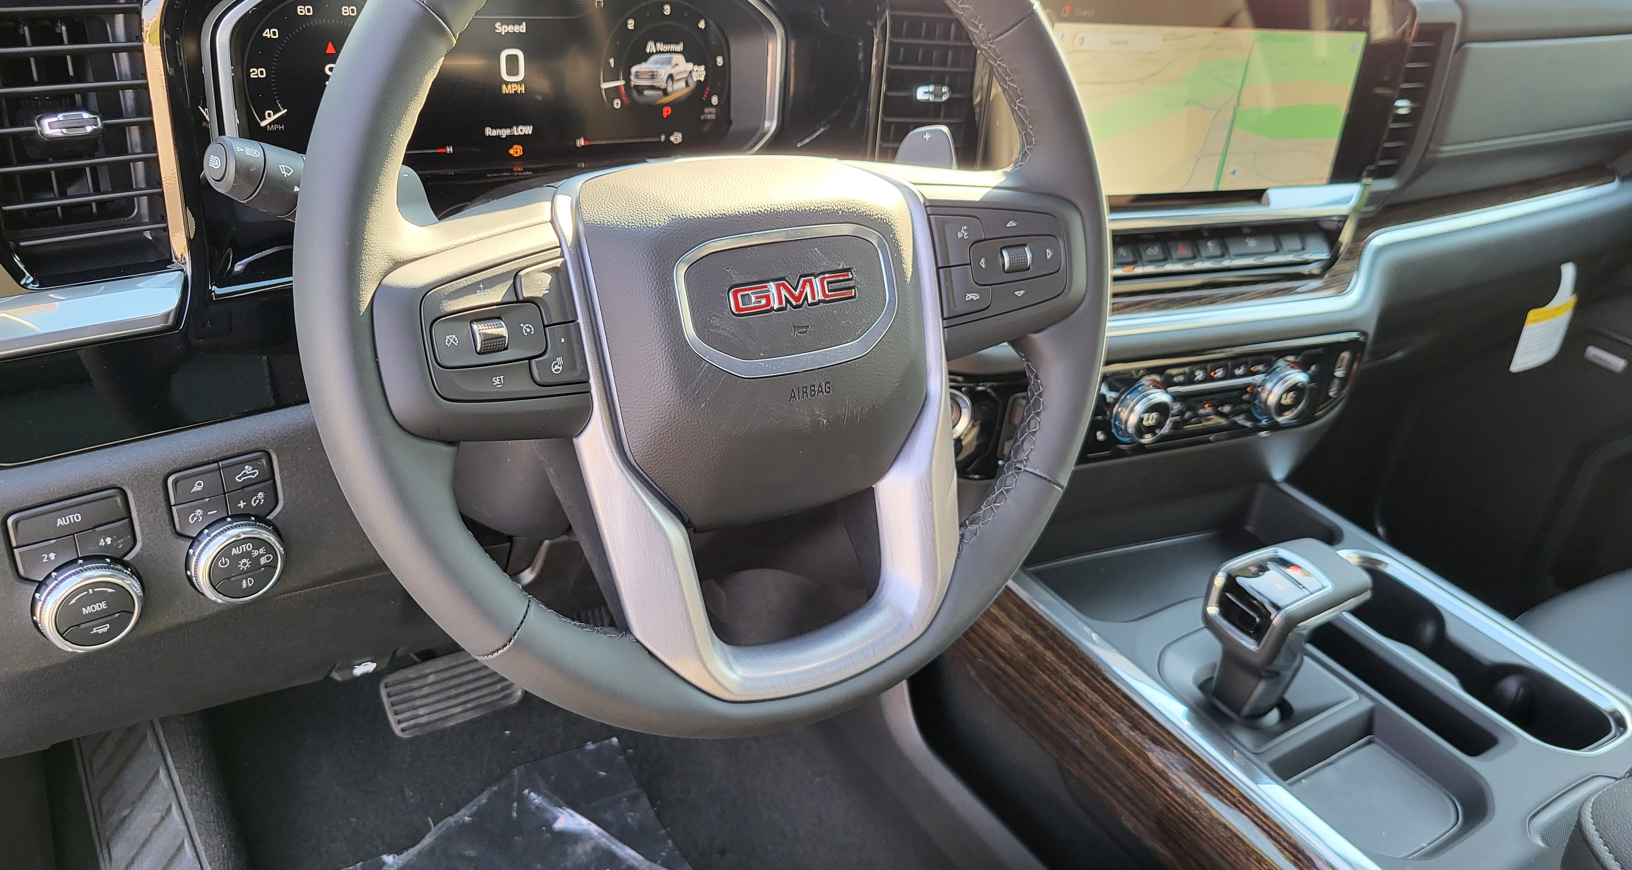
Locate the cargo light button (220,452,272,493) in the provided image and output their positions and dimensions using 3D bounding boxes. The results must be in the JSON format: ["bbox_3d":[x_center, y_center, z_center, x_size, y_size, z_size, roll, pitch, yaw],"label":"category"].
[{"bbox_3d":[-0.296,0.018,0.635,0.025,0.017,0.008,-17,22,-37],"label":"cargo light button"}]

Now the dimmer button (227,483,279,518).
[{"bbox_3d":[-0.294,0.035,0.641,0.024,0.018,0.008,-17,22,-37],"label":"dimmer button"}]

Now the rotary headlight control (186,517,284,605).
[{"bbox_3d":[-0.283,0.063,0.603,0.046,0.046,0.018,-18,28,-40],"label":"rotary headlight control"}]

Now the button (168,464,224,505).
[{"bbox_3d":[-0.298,0.023,0.588,0.025,0.016,0.008,-18,28,-40],"label":"button"}]

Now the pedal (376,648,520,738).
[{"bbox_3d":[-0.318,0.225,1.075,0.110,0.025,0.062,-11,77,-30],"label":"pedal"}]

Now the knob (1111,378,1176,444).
[{"bbox_3d":[0.218,-0.013,0.815,0.044,0.044,0.021,-9,31,-28],"label":"knob"}]

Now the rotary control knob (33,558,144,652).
[{"bbox_3d":[-0.348,0.084,0.591,0.049,0.049,0.017,-17,22,-37],"label":"rotary control knob"}]

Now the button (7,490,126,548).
[{"bbox_3d":[-0.338,0.037,0.554,0.047,0.015,0.008,-18,28,-40],"label":"button"}]

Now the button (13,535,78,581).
[{"bbox_3d":[-0.366,0.059,0.584,0.025,0.019,0.008,-17,22,-37],"label":"button"}]

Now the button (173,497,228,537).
[{"bbox_3d":[-0.313,0.041,0.626,0.025,0.019,0.008,-17,22,-37],"label":"button"}]

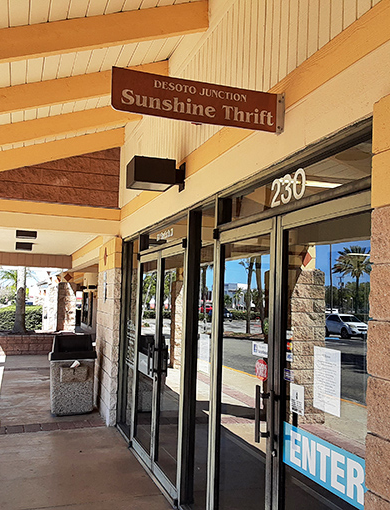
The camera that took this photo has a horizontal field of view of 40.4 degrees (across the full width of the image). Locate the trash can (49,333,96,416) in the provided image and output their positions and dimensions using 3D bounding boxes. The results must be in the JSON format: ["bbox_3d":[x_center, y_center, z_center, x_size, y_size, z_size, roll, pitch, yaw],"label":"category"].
[{"bbox_3d":[-1.830,1.749,7.900,0.610,1.120,0.600,4,-5,-20],"label":"trash can"}]

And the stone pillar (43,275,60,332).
[{"bbox_3d":[-5.931,2.095,22.384,0.600,2.400,0.550,3,-5,-18],"label":"stone pillar"}]

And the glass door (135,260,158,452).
[{"bbox_3d":[-0.516,1.070,5.721,0.070,2.100,0.920,3,-5,-18],"label":"glass door"}]

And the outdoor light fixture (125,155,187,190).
[{"bbox_3d":[-0.309,-0.639,4.217,0.400,0.210,0.310,3,-5,-18],"label":"outdoor light fixture"}]

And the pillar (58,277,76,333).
[{"bbox_3d":[-4.280,1.597,17.792,0.580,1.900,0.550,3,-5,-18],"label":"pillar"}]

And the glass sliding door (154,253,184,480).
[{"bbox_3d":[-0.237,1.012,4.878,0.070,2.100,0.900,3,-5,-18],"label":"glass sliding door"}]

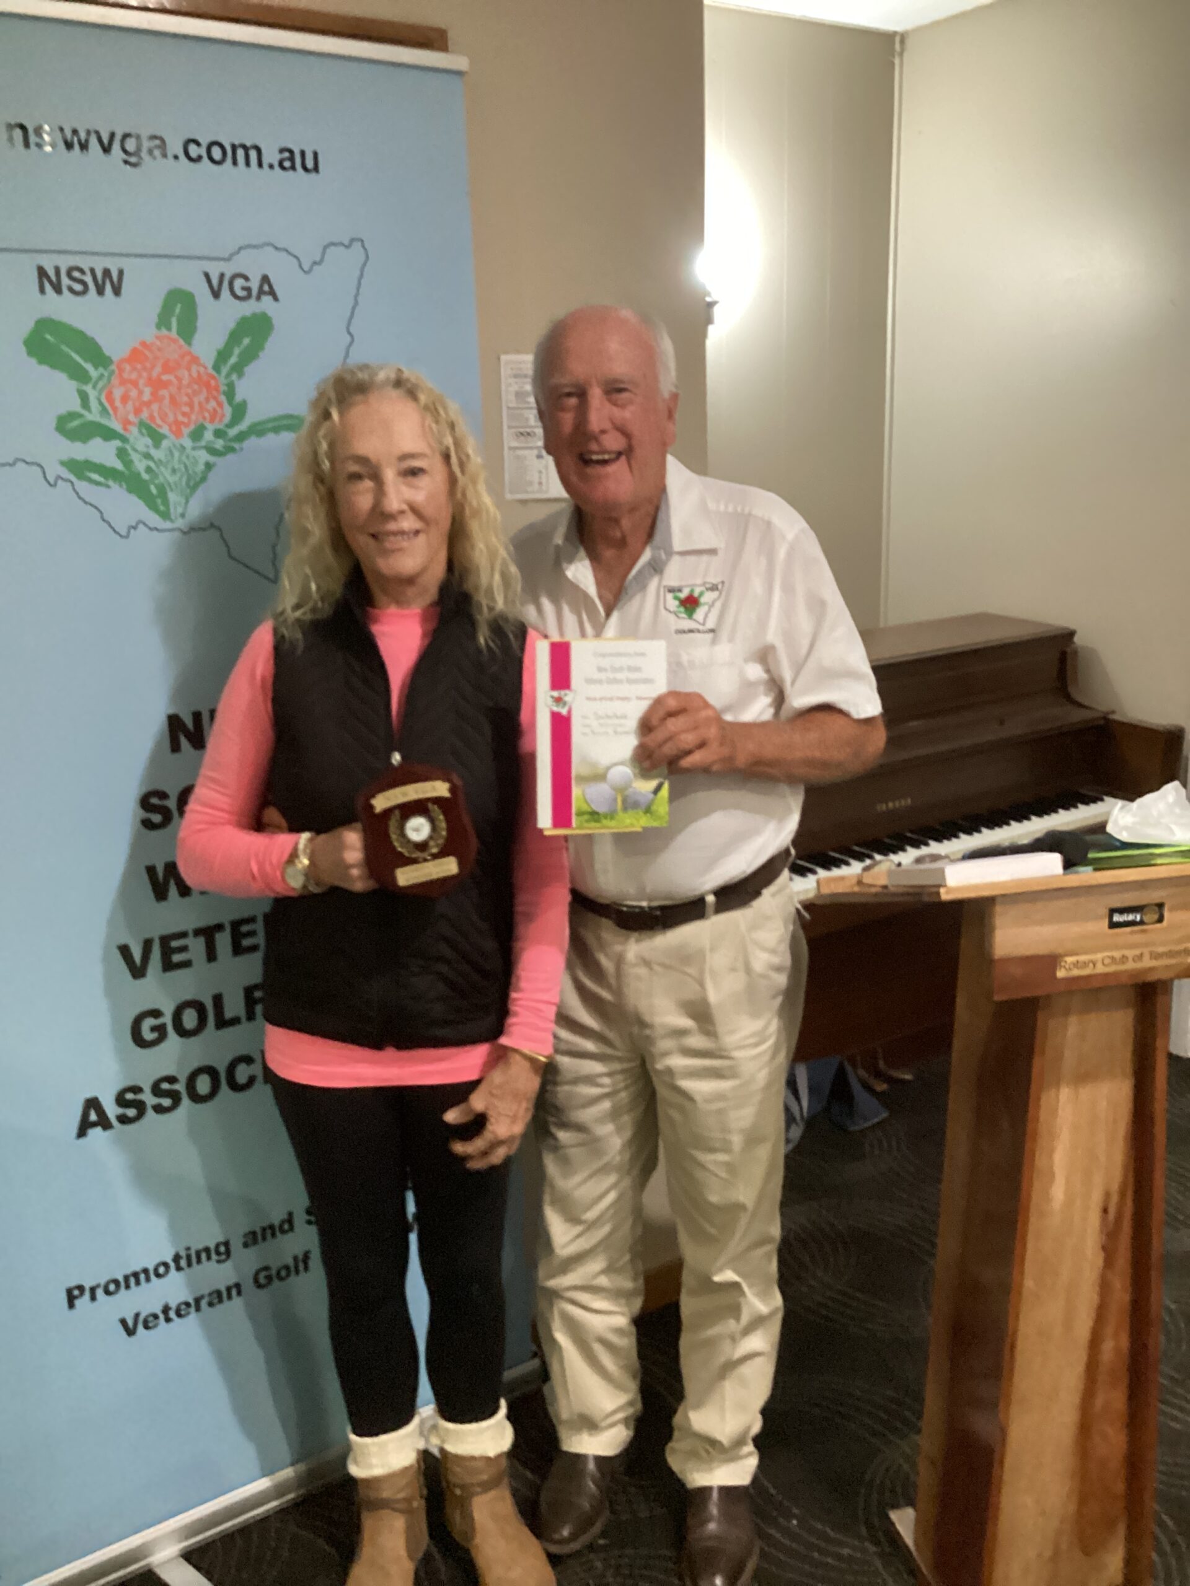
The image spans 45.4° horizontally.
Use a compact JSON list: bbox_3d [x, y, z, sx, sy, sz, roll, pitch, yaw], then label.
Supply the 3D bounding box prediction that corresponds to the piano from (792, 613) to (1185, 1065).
[{"bbox_3d":[0.653,0.232,3.487,1.483,1.114,0.658,-11,18,-30],"label":"piano"}]

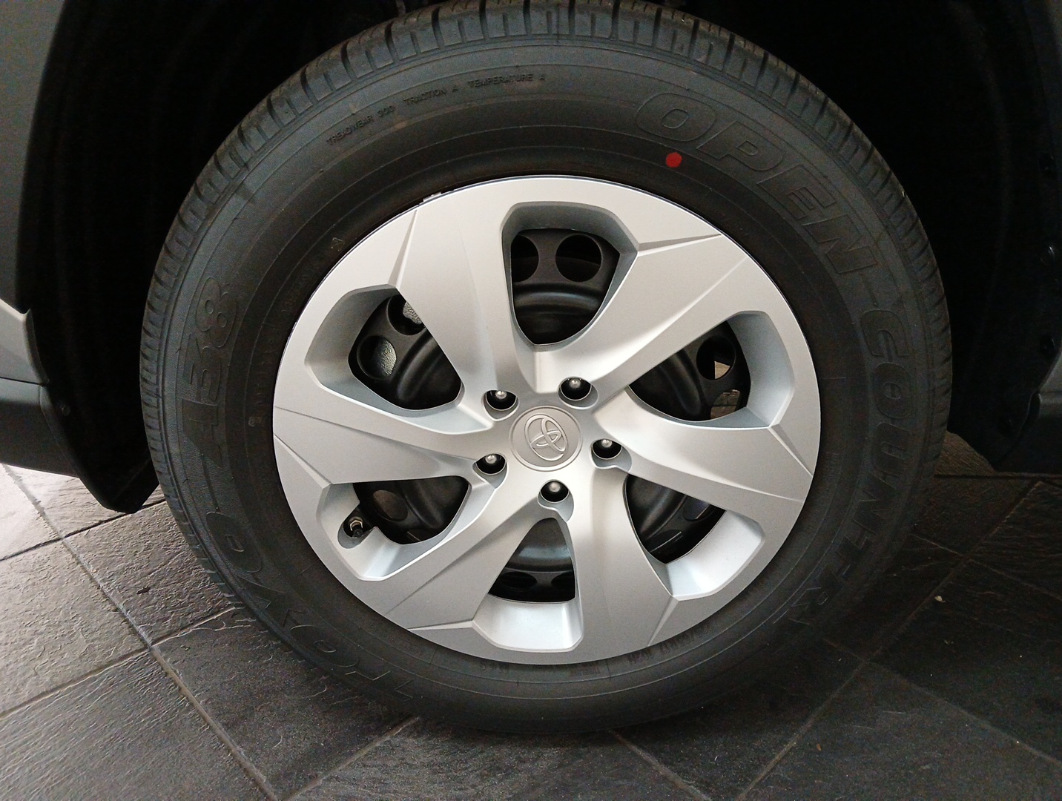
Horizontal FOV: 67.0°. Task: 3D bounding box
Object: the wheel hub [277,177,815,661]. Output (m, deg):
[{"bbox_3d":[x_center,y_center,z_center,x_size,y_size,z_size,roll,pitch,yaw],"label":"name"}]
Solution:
[{"bbox_3d":[0.012,0.034,0.698,0.457,0.457,0.075,1,25,0],"label":"wheel hub"}]

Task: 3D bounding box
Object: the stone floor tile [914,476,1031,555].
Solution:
[{"bbox_3d":[0.619,0.140,1.339,0.298,0.012,0.298,-21,33,-40],"label":"stone floor tile"}]

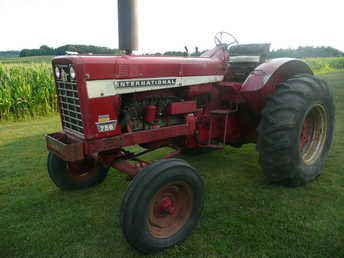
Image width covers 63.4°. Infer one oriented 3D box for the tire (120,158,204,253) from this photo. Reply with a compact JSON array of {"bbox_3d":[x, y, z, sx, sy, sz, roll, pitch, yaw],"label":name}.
[{"bbox_3d":[-0.051,0.693,2.495,0.860,0.860,0.207,-10,18,-39],"label":"tire"}]

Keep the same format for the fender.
[{"bbox_3d":[1.591,-0.613,3.940,1.740,0.780,0.300,-11,16,-41],"label":"fender"}]

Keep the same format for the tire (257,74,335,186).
[{"bbox_3d":[1.795,0.042,3.905,1.559,1.559,0.474,-11,16,-41],"label":"tire"}]

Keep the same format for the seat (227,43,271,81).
[{"bbox_3d":[1.253,-1.095,4.530,0.500,0.520,0.550,-11,16,-41],"label":"seat"}]

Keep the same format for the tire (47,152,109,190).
[{"bbox_3d":[-1.239,0.420,3.800,0.860,0.860,0.207,-11,13,-40],"label":"tire"}]

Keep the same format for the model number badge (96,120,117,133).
[{"bbox_3d":[-0.613,-0.017,2.653,0.207,0.100,0.020,-11,16,-41],"label":"model number badge"}]

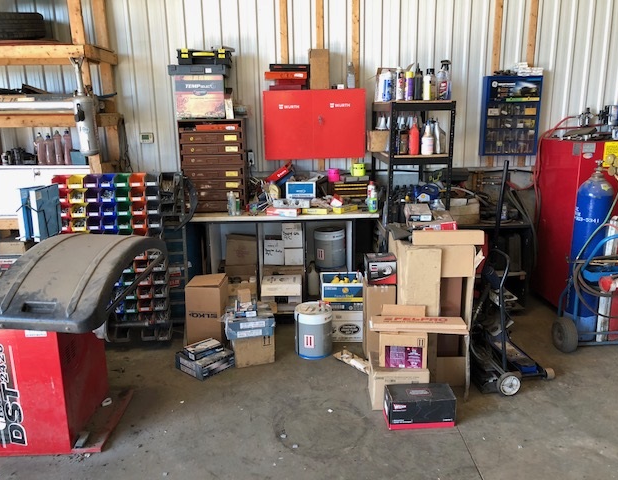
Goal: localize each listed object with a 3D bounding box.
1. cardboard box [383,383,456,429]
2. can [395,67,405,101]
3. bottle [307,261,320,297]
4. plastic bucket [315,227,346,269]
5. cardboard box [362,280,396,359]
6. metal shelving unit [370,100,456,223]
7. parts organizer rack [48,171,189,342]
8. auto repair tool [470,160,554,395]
[{"bbox_3d":[0.634,0.951,2.971,0.369,0.169,0.180,-1,14,-1],"label":"cardboard box"},{"bbox_3d":[0.671,-1.141,3.785,0.066,0.239,0.066,-1,13,0],"label":"can"},{"bbox_3d":[0.043,0.346,4.680,0.102,0.325,0.110,-1,13,0],"label":"bottle"},{"bbox_3d":[0.200,0.072,4.950,0.297,0.355,0.297,-1,13,0],"label":"plastic bucket"},{"bbox_3d":[0.511,0.568,3.720,0.195,0.565,0.200,-2,14,-3],"label":"cardboard box"},{"bbox_3d":[0.822,-0.213,4.314,0.471,1.800,0.772,-2,14,-3],"label":"metal shelving unit"},{"bbox_3d":[-1.382,0.147,3.877,0.880,1.280,0.380,-1,14,1],"label":"parts organizer rack"},{"bbox_3d":[1.354,0.185,3.508,0.440,1.370,0.760,-3,14,-8],"label":"auto repair tool"}]

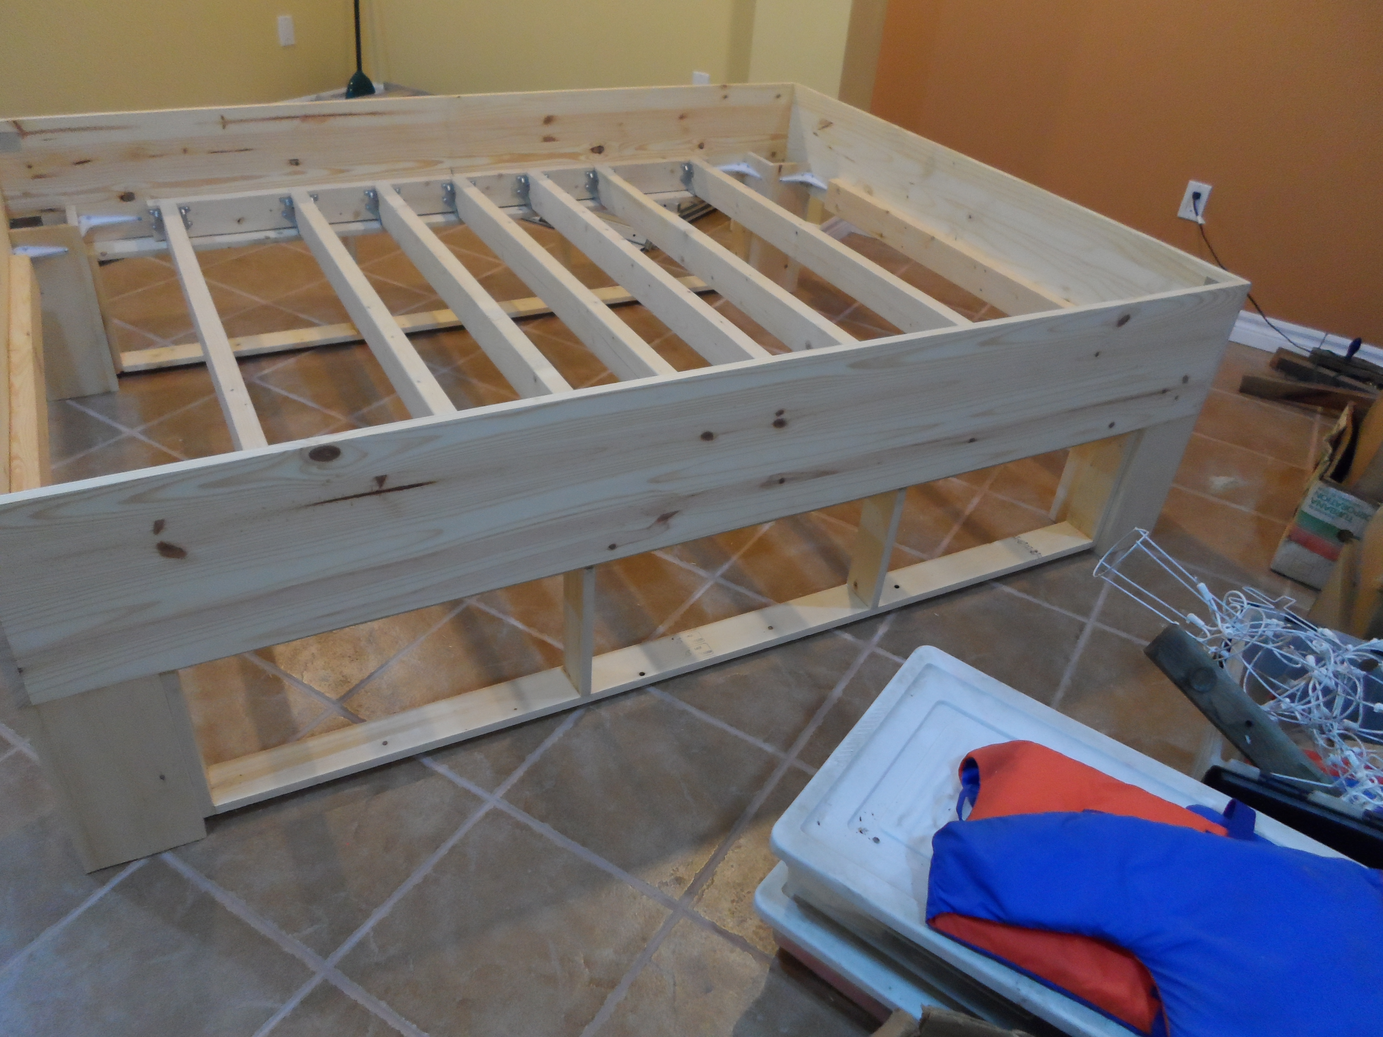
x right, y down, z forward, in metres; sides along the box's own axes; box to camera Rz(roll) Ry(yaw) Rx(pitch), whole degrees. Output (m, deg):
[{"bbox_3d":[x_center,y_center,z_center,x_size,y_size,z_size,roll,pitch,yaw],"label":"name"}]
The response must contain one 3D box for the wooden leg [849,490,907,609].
[{"bbox_3d":[0.348,0.036,1.901,0.020,0.285,0.083,-14,39,-25],"label":"wooden leg"}]

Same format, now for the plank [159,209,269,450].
[{"bbox_3d":[-0.923,-0.344,1.927,0.038,0.089,1.366,-14,39,-25],"label":"plank"}]

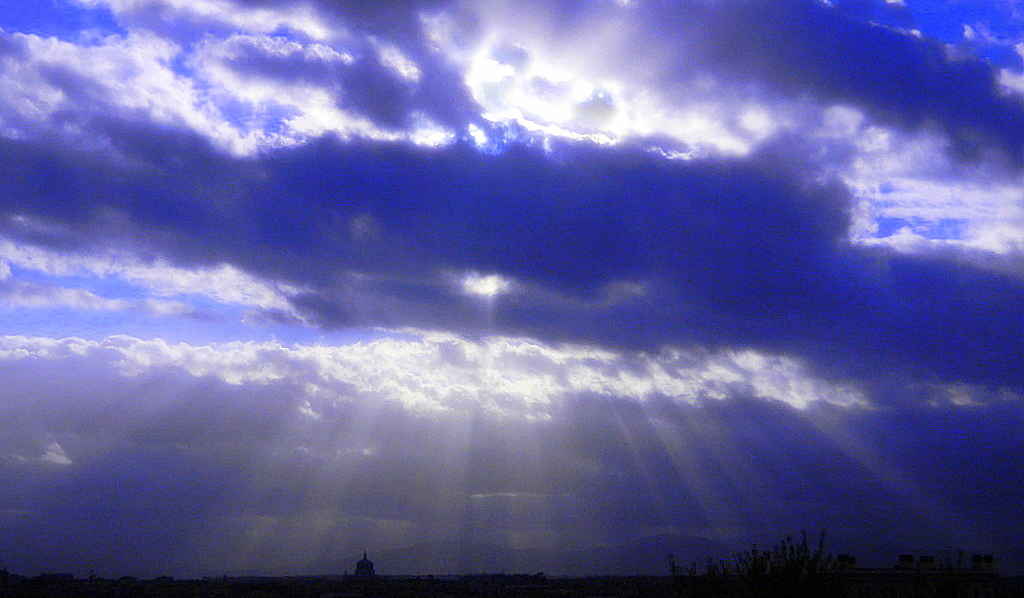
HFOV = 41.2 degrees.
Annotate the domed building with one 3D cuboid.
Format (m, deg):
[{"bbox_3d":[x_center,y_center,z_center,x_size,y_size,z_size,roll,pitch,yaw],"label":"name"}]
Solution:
[{"bbox_3d":[-156.103,284.502,1450.000,23.500,31.000,23.500,1,-11,-6],"label":"domed building"}]

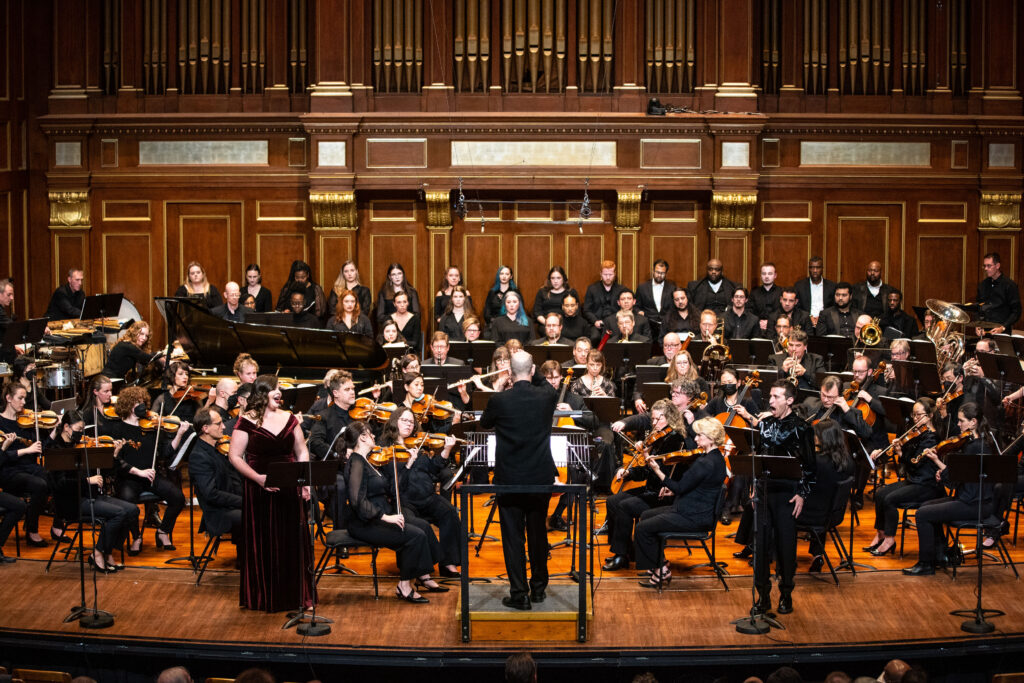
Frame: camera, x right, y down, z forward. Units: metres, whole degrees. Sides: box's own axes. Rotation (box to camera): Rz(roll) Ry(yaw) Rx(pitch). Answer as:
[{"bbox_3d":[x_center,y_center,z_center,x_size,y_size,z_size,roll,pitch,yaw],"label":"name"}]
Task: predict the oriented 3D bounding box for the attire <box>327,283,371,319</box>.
[{"bbox_3d":[-1.833,-0.350,22.632,0.490,0.620,0.330,0,6,-4],"label":"attire"}]

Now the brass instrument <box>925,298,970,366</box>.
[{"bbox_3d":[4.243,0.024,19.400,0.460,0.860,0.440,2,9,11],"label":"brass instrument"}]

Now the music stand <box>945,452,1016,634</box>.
[{"bbox_3d":[3.442,1.395,14.580,0.510,1.200,0.500,1,6,9],"label":"music stand"}]

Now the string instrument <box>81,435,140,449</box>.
[{"bbox_3d":[-3.321,0.821,16.350,0.590,0.110,0.210,8,33,-22],"label":"string instrument"}]

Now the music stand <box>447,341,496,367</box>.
[{"bbox_3d":[-0.405,0.537,20.404,0.500,1.080,0.450,0,6,0],"label":"music stand"}]

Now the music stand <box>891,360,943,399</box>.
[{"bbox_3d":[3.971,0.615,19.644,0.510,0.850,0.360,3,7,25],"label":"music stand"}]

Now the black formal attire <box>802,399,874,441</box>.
[{"bbox_3d":[2.722,0.850,16.600,0.570,0.820,0.540,4,6,37],"label":"black formal attire"}]

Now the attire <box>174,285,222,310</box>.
[{"bbox_3d":[-3.338,-0.278,21.200,0.500,0.650,0.310,0,6,-6],"label":"attire"}]

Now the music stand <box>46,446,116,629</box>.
[{"bbox_3d":[-3.098,1.341,14.330,0.510,1.207,0.400,0,6,-5],"label":"music stand"}]

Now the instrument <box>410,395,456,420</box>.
[{"bbox_3d":[-0.615,0.610,18.000,0.600,0.210,0.100,15,-29,3],"label":"instrument"}]

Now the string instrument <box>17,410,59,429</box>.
[{"bbox_3d":[-4.044,0.686,17.300,0.590,0.110,0.210,3,36,-9],"label":"string instrument"}]

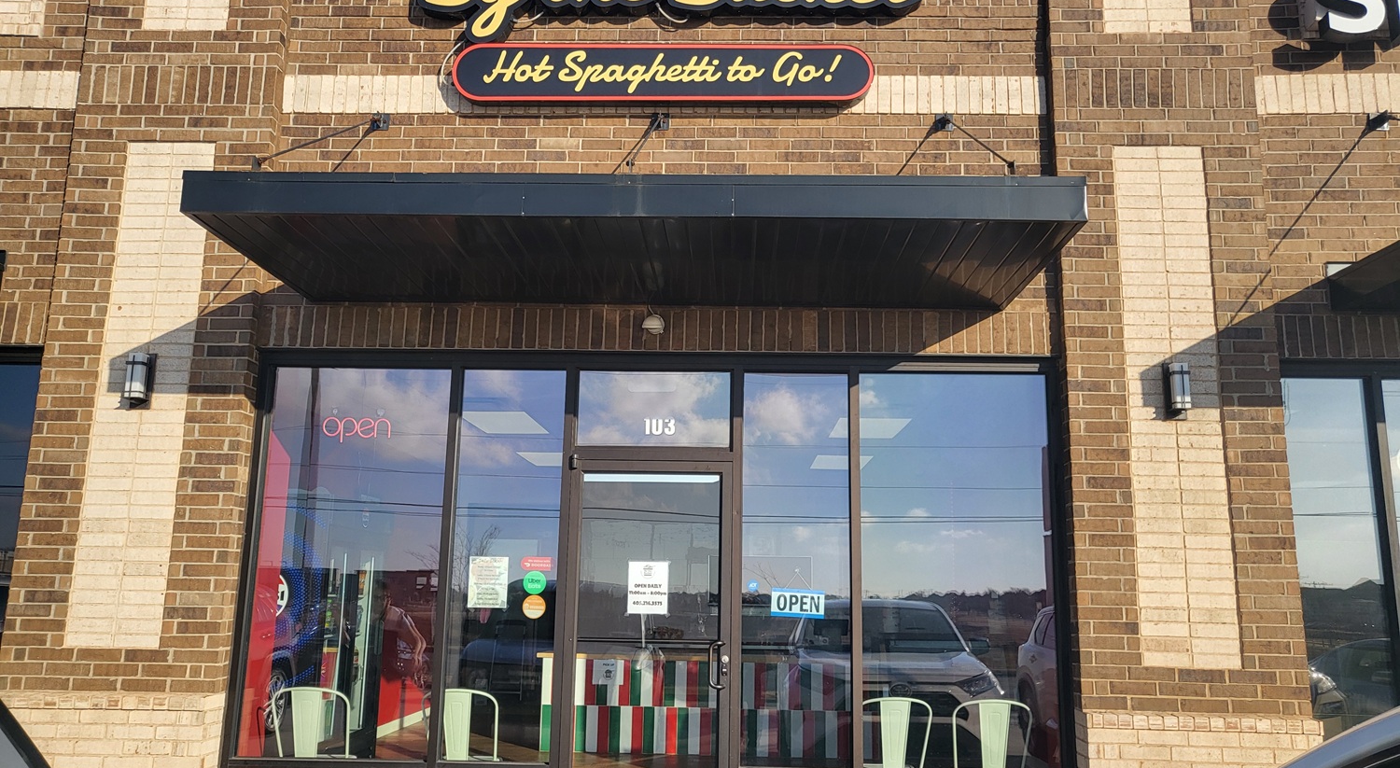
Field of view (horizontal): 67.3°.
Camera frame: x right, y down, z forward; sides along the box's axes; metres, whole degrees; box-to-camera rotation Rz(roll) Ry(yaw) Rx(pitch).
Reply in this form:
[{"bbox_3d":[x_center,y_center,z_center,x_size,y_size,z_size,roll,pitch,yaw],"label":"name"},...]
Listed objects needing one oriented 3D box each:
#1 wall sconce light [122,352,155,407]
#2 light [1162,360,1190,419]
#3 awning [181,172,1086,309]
[{"bbox_3d":[-3.091,-0.025,5.793,0.113,0.313,0.140,1,-11,2],"label":"wall sconce light"},{"bbox_3d":[2.550,0.032,5.618,0.113,0.313,0.140,1,-11,2],"label":"light"},{"bbox_3d":[-0.291,-0.688,5.385,3.990,0.190,1.520,1,-11,2],"label":"awning"}]

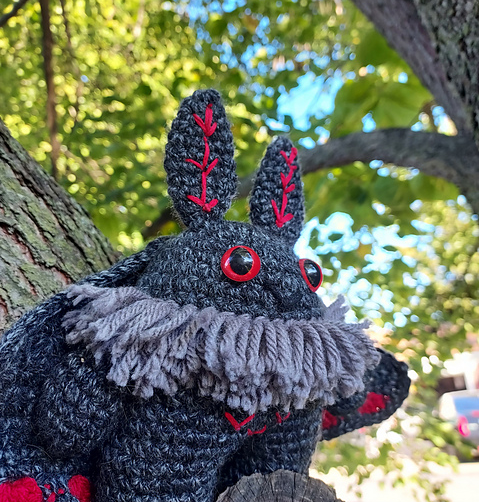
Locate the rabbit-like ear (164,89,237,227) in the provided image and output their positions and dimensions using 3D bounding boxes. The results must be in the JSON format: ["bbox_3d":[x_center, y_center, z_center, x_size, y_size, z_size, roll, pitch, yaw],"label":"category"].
[{"bbox_3d":[-0.019,-0.045,0.215,0.034,0.065,0.012,3,-13,-11],"label":"rabbit-like ear"}]

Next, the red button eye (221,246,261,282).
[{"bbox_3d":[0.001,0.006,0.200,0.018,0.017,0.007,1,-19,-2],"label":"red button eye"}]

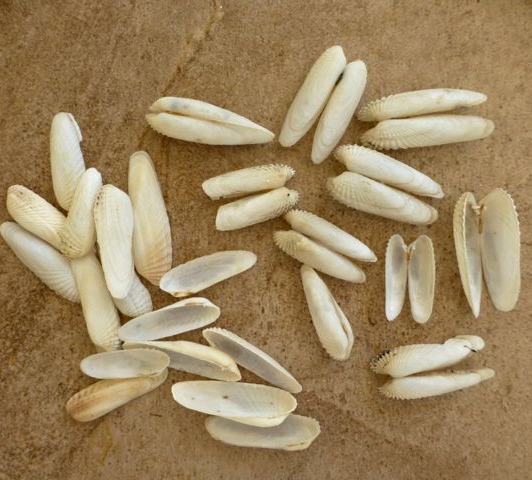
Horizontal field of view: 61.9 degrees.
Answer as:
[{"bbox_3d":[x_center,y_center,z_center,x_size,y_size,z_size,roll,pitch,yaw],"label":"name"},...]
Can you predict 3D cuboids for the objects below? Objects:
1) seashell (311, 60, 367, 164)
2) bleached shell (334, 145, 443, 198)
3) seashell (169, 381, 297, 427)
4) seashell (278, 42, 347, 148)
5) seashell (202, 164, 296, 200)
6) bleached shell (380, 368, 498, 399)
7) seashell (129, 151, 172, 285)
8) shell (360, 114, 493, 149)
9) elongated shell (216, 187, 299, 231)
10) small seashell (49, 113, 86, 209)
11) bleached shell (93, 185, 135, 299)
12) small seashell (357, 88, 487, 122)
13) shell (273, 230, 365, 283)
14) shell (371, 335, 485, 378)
[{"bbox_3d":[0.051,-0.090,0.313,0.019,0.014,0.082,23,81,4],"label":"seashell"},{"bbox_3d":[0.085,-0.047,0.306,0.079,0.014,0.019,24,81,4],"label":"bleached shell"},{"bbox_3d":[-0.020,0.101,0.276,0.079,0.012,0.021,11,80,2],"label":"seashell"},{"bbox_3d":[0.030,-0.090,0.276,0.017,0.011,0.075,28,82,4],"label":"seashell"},{"bbox_3d":[-0.010,-0.036,0.268,0.056,0.011,0.015,-9,81,-1],"label":"seashell"},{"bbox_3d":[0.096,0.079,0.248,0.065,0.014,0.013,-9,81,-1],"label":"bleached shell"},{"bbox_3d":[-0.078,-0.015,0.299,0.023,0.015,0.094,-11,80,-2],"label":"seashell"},{"bbox_3d":[0.100,-0.066,0.273,0.080,0.011,0.018,-5,81,-1],"label":"shell"},{"bbox_3d":[-0.006,-0.019,0.266,0.051,0.011,0.016,-17,81,-3],"label":"elongated shell"},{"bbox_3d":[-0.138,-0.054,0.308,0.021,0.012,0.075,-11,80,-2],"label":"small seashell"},{"bbox_3d":[-0.086,0.000,0.254,0.020,0.011,0.064,-9,81,-1],"label":"bleached shell"},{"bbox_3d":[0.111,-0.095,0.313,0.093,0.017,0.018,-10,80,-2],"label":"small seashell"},{"bbox_3d":[0.032,0.010,0.260,0.057,0.012,0.014,26,82,4],"label":"shell"},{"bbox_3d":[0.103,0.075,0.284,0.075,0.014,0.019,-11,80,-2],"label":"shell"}]

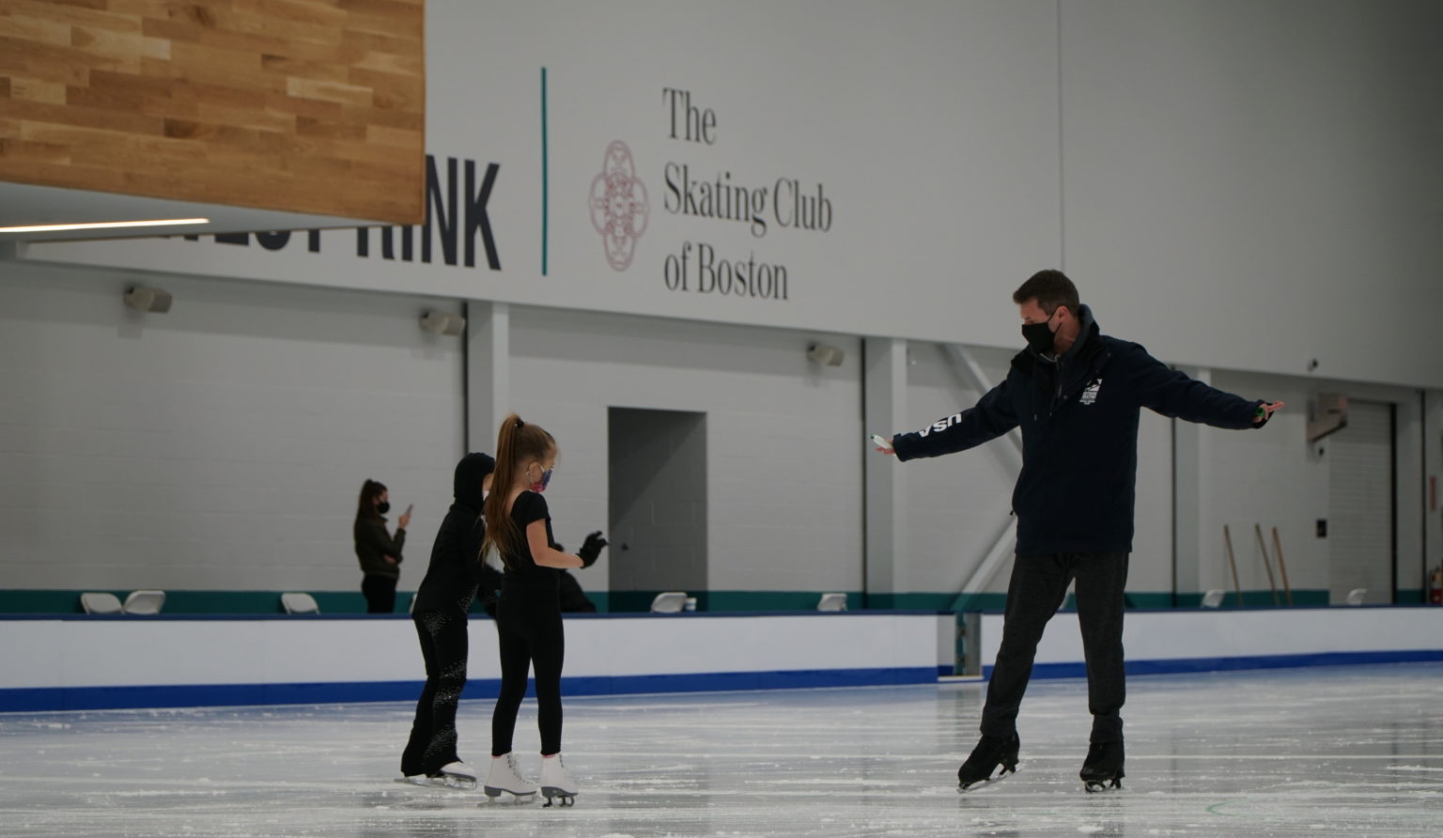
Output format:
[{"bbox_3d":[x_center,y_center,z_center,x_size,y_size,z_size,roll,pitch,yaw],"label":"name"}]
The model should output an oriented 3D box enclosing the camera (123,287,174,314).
[{"bbox_3d":[-4.325,-0.898,38.400,0.270,0.190,0.280,18,7,29],"label":"camera"}]

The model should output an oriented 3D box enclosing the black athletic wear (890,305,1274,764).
[{"bbox_3d":[1.275,0.397,18.080,1.380,1.610,0.520,-1,-2,25],"label":"black athletic wear"}]

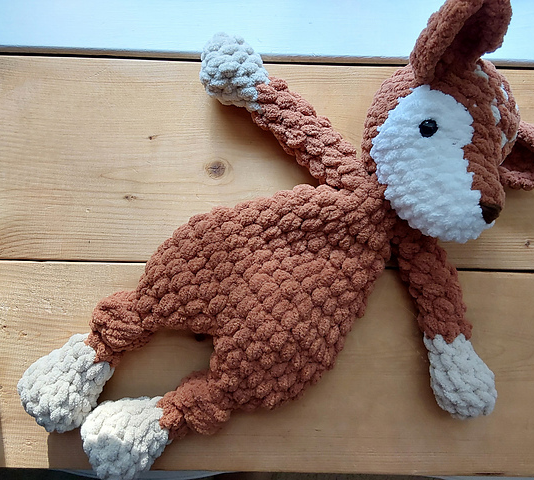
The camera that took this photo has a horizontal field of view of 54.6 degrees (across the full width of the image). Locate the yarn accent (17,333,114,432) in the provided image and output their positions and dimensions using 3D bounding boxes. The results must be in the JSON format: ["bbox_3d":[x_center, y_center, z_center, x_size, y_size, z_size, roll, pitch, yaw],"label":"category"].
[{"bbox_3d":[-0.171,0.126,0.453,0.083,0.056,0.064,-44,90,-1],"label":"yarn accent"}]

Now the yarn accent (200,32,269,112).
[{"bbox_3d":[-0.025,-0.141,0.443,0.070,0.055,0.056,40,89,0],"label":"yarn accent"}]

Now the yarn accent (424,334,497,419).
[{"bbox_3d":[0.171,0.118,0.457,0.053,0.047,0.079,-16,89,-1],"label":"yarn accent"}]

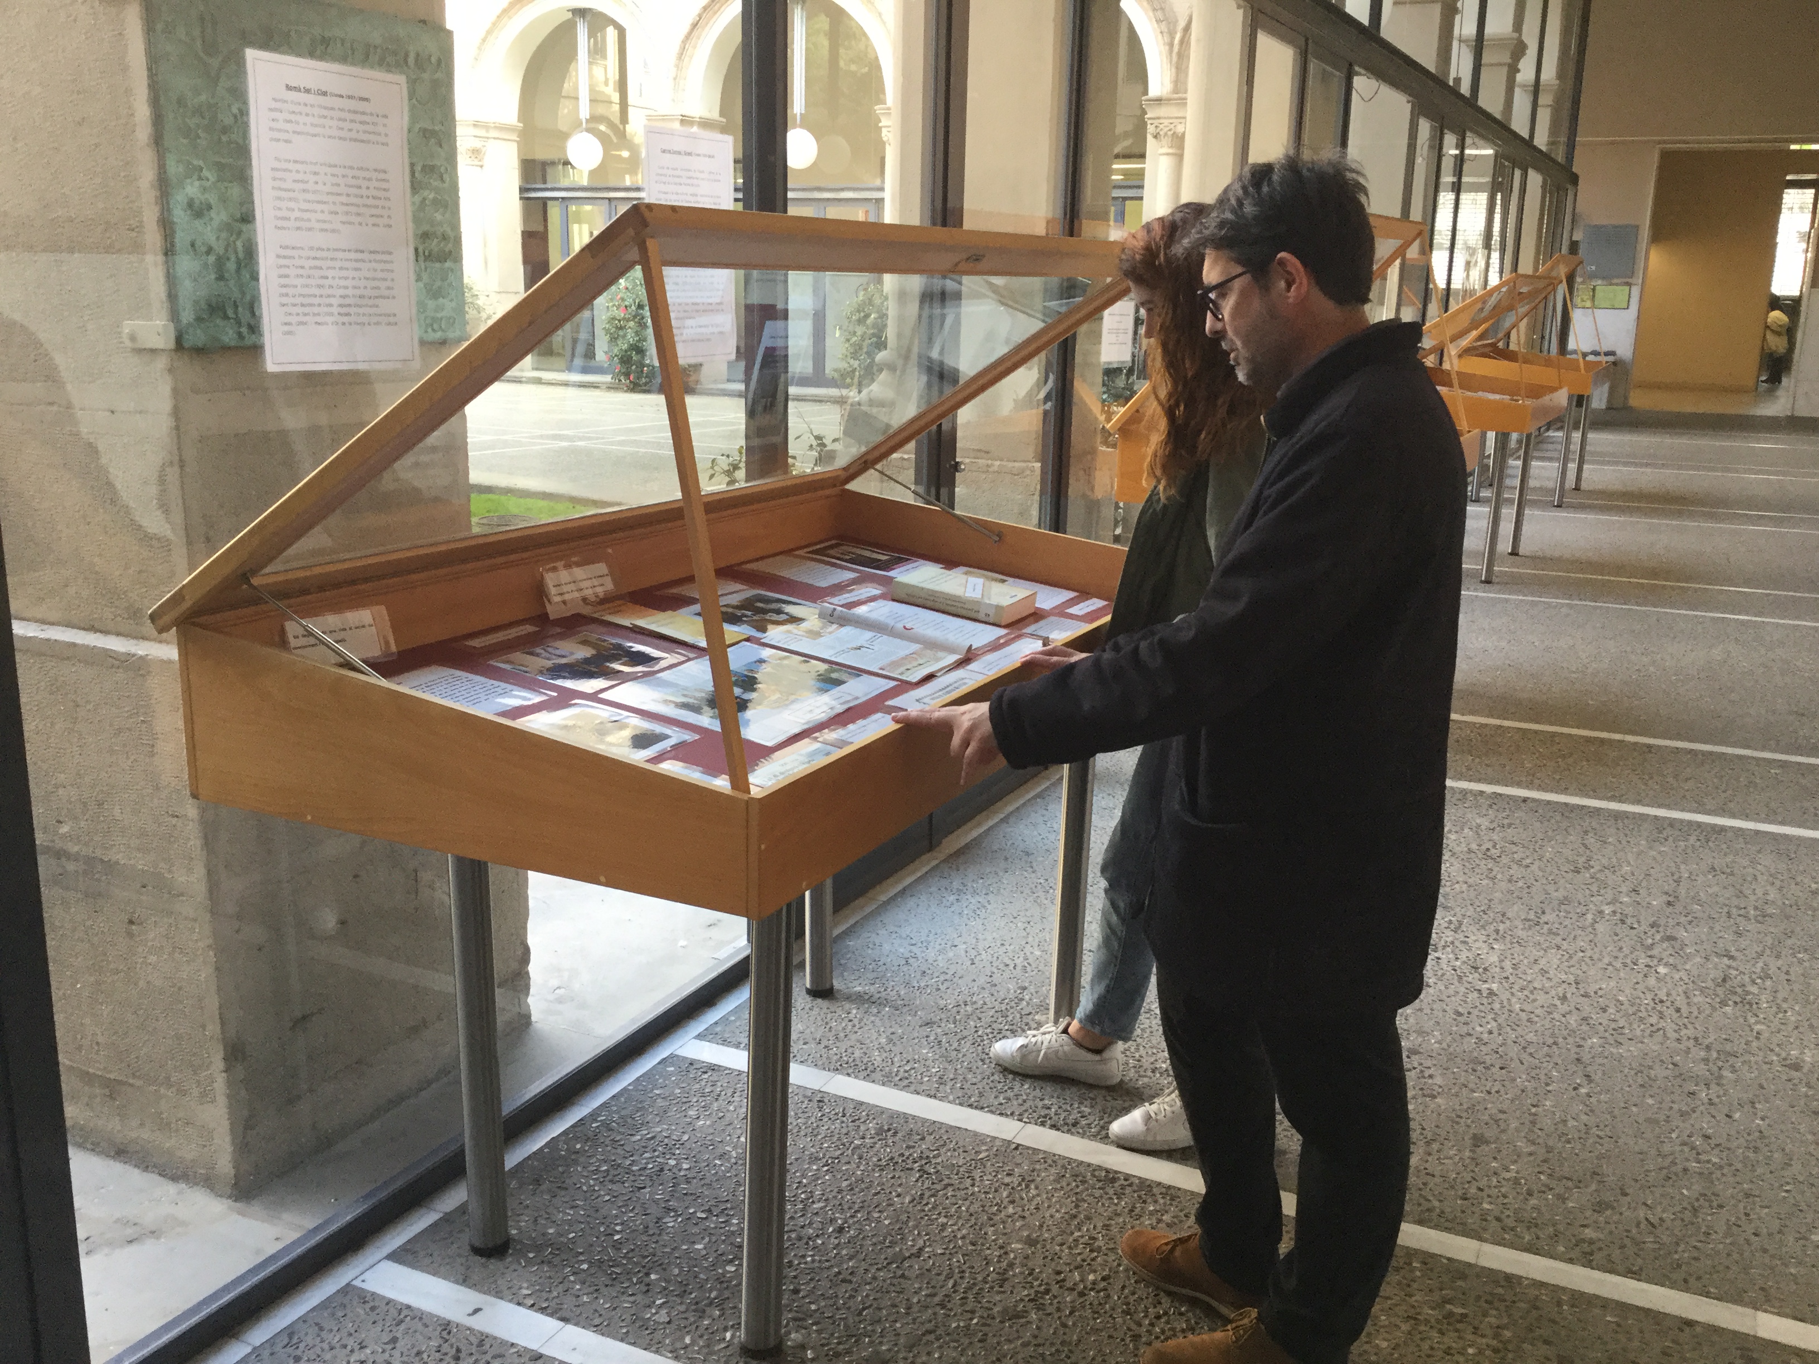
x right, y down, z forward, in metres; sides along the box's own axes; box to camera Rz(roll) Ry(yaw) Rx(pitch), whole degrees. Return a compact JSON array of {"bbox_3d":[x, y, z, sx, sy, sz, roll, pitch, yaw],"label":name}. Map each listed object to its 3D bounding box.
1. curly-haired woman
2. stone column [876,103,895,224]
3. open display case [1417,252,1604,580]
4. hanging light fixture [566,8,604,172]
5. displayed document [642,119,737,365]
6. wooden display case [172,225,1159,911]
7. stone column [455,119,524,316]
[{"bbox_3d":[0.406,0.017,2.805,0.560,1.620,0.460,8,16,25],"label":"curly-haired woman"},{"bbox_3d":[0.019,-5.256,20.025,0.550,3.300,0.850,8,16,25],"label":"stone column"},{"bbox_3d":[2.970,-1.417,8.826,0.930,1.565,1.740,8,16,25],"label":"open display case"},{"bbox_3d":[-4.321,-7.864,21.626,0.470,2.030,0.470,1,14,0],"label":"hanging light fixture"},{"bbox_3d":[-0.413,-0.822,3.093,0.012,0.420,0.297,8,16,25],"label":"displayed document"},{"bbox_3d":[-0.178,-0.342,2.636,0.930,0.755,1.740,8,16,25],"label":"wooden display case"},{"bbox_3d":[-5.877,-6.084,22.907,0.550,3.300,0.900,8,16,25],"label":"stone column"}]

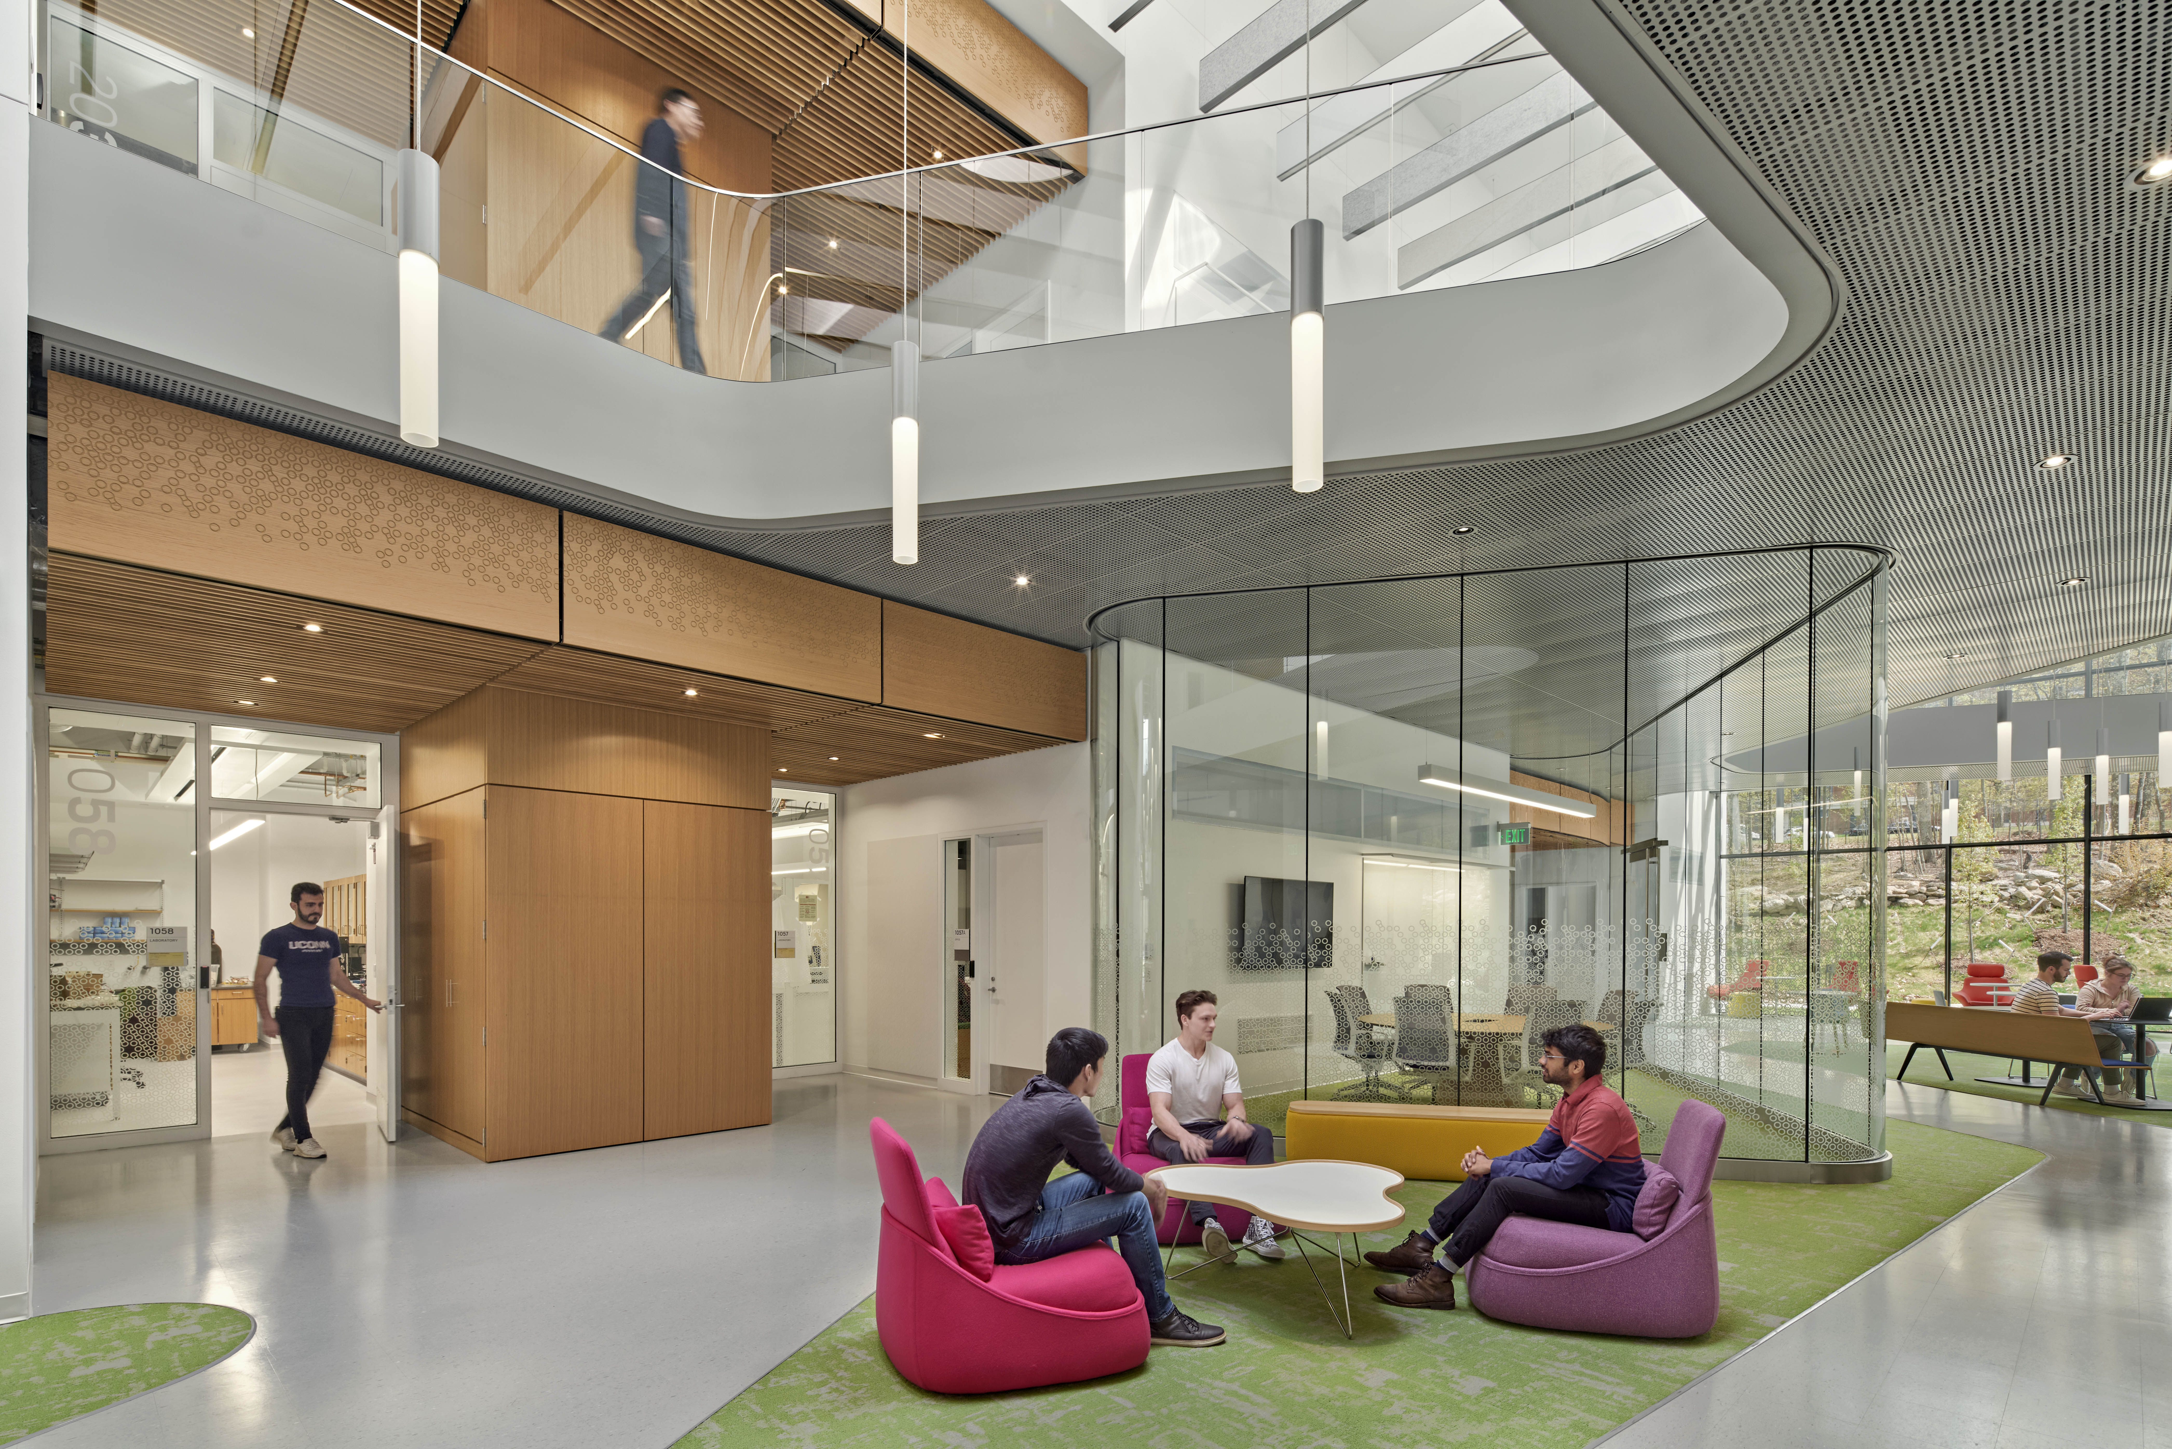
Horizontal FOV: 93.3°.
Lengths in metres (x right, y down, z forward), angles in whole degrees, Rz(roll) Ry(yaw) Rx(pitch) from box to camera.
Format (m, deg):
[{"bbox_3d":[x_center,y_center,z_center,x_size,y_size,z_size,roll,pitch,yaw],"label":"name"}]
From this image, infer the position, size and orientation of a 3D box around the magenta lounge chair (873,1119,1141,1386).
[{"bbox_3d":[-0.310,1.849,3.770,0.920,0.840,0.750,2,-6,-17],"label":"magenta lounge chair"}]

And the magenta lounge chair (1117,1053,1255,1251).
[{"bbox_3d":[0.520,2.159,5.350,0.750,0.840,0.900,2,-6,-16],"label":"magenta lounge chair"}]

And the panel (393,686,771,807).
[{"bbox_3d":[-4.010,0.371,8.150,1.970,0.650,2.400,6,-8,-44],"label":"panel"}]

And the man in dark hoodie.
[{"bbox_3d":[0.010,1.707,3.860,0.930,1.170,0.550,2,-6,-20],"label":"man in dark hoodie"}]

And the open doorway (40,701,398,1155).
[{"bbox_3d":[-6.119,1.459,7.390,2.002,3.036,0.220,6,-8,-44],"label":"open doorway"}]

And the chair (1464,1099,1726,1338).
[{"bbox_3d":[1.940,1.886,4.060,0.850,0.810,0.730,-1,-6,13],"label":"chair"}]

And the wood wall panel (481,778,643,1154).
[{"bbox_3d":[-3.495,1.672,6.936,0.985,2.424,0.050,5,-8,-43],"label":"wood wall panel"}]

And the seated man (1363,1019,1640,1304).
[{"bbox_3d":[1.680,1.761,4.180,1.020,1.110,0.510,-1,-6,13],"label":"seated man"}]

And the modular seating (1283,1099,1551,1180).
[{"bbox_3d":[2.260,2.564,6.320,1.950,0.410,0.430,-1,-6,13],"label":"modular seating"}]

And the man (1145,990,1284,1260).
[{"bbox_3d":[0.600,1.891,4.980,0.530,1.180,0.820,3,-6,-23],"label":"man"}]

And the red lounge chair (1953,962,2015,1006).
[{"bbox_3d":[13.970,4.220,15.900,0.800,1.020,0.800,-5,-8,41],"label":"red lounge chair"}]

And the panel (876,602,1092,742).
[{"bbox_3d":[-0.728,-0.354,7.860,1.971,0.724,0.060,5,-8,-43],"label":"panel"}]

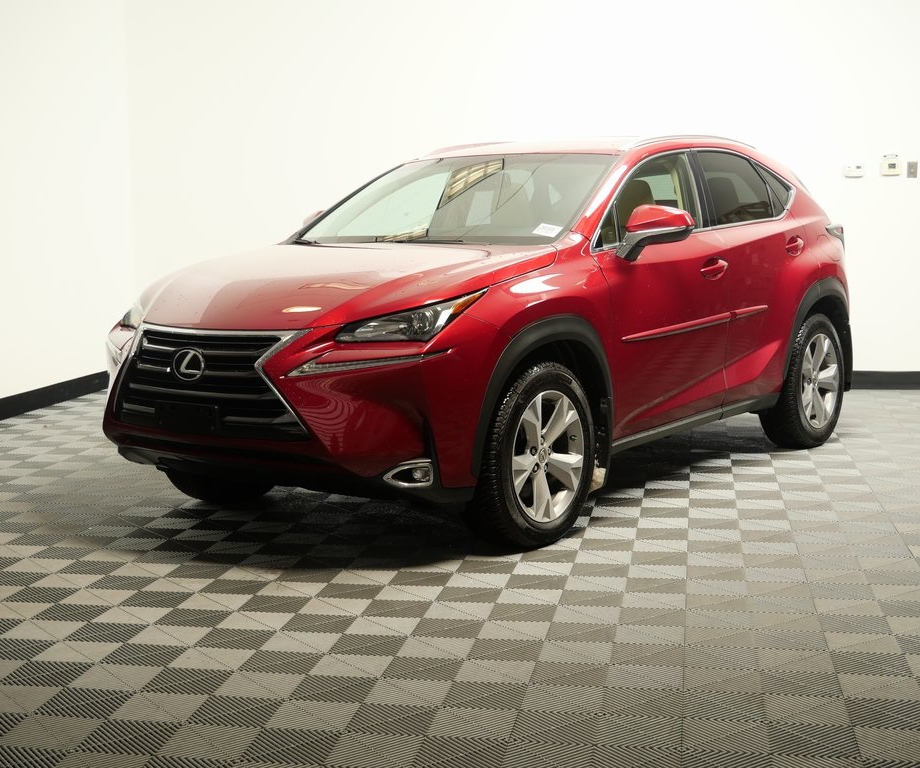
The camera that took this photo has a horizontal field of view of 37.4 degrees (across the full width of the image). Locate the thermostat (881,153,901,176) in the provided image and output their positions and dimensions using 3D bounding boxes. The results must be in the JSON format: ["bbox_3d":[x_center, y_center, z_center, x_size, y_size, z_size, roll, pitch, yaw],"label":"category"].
[{"bbox_3d":[3.069,-1.558,9.700,0.135,0.150,0.040,0,7,5],"label":"thermostat"}]

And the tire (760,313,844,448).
[{"bbox_3d":[1.827,-0.020,7.226,0.230,0.720,0.720,4,8,36],"label":"tire"}]

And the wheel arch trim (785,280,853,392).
[{"bbox_3d":[1.852,-0.281,7.099,0.100,0.540,0.960,4,8,36],"label":"wheel arch trim"}]

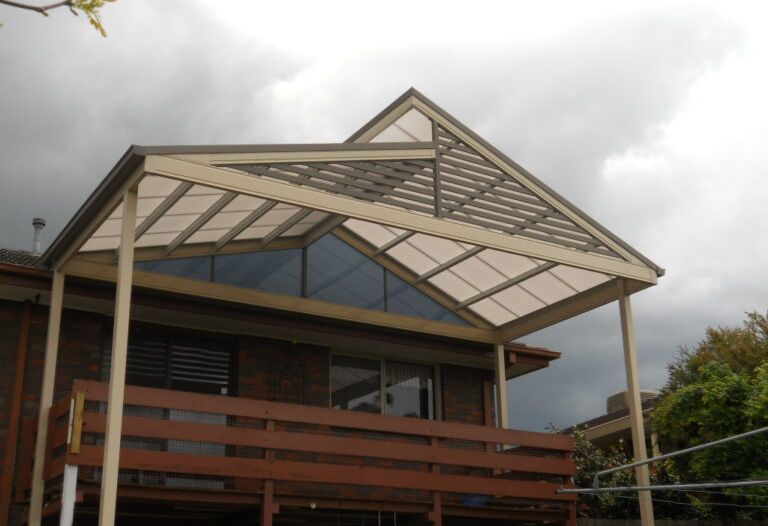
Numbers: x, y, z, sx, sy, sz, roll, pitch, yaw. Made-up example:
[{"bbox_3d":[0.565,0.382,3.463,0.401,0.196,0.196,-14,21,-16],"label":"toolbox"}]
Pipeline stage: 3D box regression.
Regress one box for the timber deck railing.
[{"bbox_3d":[-0.901,2.512,12.425,6.470,0.990,2.390,11,-23,-29],"label":"timber deck railing"}]

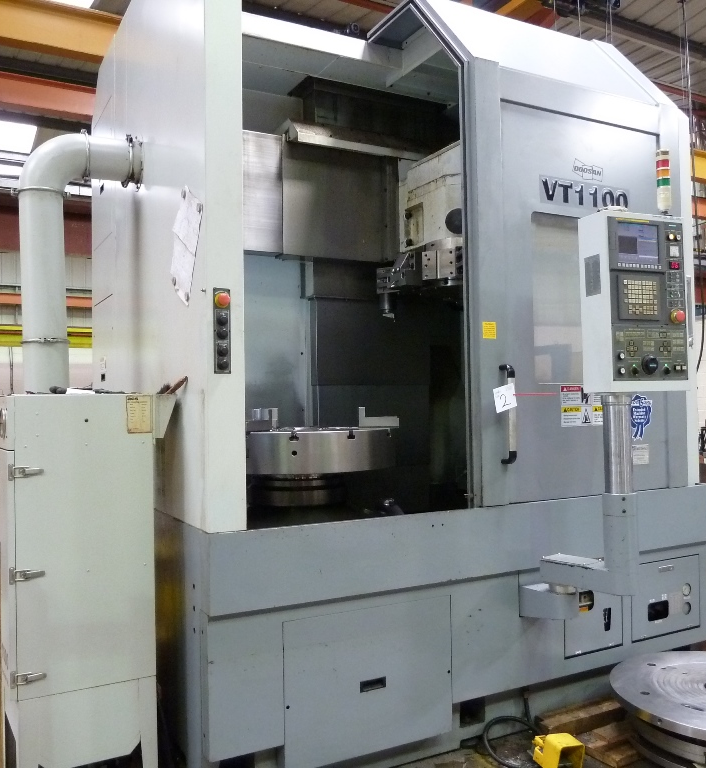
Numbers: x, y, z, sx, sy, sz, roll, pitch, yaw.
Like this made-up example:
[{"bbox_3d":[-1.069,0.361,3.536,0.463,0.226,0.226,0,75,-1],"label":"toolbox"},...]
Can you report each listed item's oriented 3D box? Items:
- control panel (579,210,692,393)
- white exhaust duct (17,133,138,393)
[{"bbox_3d":[1.186,-0.333,3.120,0.410,0.726,0.179,0,-2,-22],"label":"control panel"},{"bbox_3d":[-1.330,-0.596,3.646,0.575,1.302,0.210,0,-2,-28],"label":"white exhaust duct"}]

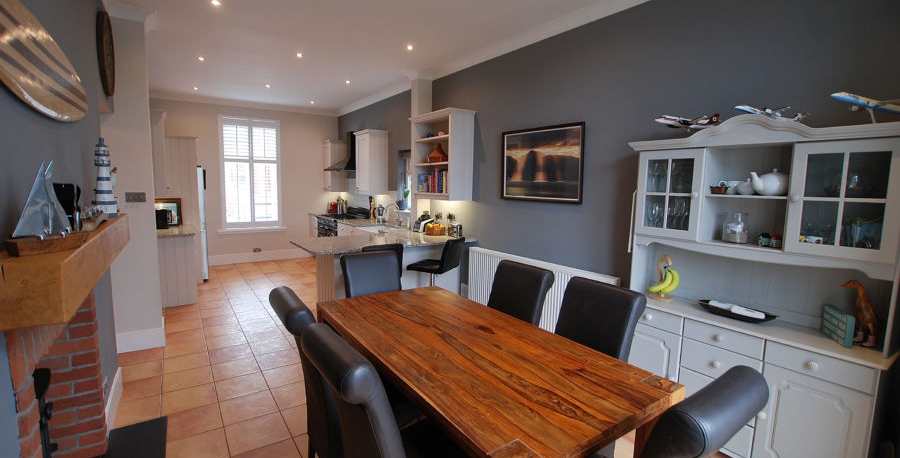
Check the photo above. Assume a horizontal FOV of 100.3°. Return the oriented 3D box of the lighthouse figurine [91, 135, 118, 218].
[{"bbox_3d":[-1.885,-0.284,2.046,0.110,0.420,0.110,-2,8,-36],"label":"lighthouse figurine"}]

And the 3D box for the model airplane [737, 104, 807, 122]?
[{"bbox_3d":[1.767,-0.646,2.082,0.345,0.085,0.300,16,8,4],"label":"model airplane"}]

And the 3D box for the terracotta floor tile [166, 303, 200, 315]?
[{"bbox_3d":[-3.343,1.005,4.699,0.335,0.010,0.335,-2,7,-36],"label":"terracotta floor tile"}]

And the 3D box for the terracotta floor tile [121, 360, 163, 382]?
[{"bbox_3d":[-2.594,1.195,3.133,0.305,0.010,0.335,-2,7,-36],"label":"terracotta floor tile"}]

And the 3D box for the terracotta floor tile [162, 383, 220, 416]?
[{"bbox_3d":[-1.858,1.218,2.685,0.326,0.010,0.326,-2,8,-36],"label":"terracotta floor tile"}]

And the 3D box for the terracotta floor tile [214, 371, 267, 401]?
[{"bbox_3d":[-1.648,1.251,2.982,0.335,0.010,0.335,-2,7,-36],"label":"terracotta floor tile"}]

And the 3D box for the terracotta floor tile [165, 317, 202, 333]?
[{"bbox_3d":[-2.938,1.078,4.151,0.335,0.010,0.335,-2,7,-36],"label":"terracotta floor tile"}]

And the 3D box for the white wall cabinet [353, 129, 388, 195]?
[{"bbox_3d":[-1.350,-1.114,6.412,0.350,1.050,0.595,-4,8,-36],"label":"white wall cabinet"}]

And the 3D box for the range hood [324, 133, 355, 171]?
[{"bbox_3d":[-1.949,-1.434,7.081,0.500,0.730,1.090,-4,8,-36],"label":"range hood"}]

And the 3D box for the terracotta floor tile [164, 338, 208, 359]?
[{"bbox_3d":[-2.533,1.151,3.602,0.335,0.010,0.335,-2,7,-36],"label":"terracotta floor tile"}]

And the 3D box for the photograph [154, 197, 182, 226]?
[{"bbox_3d":[-4.194,-0.238,5.470,0.470,0.411,0.030,-2,2,-36],"label":"photograph"}]

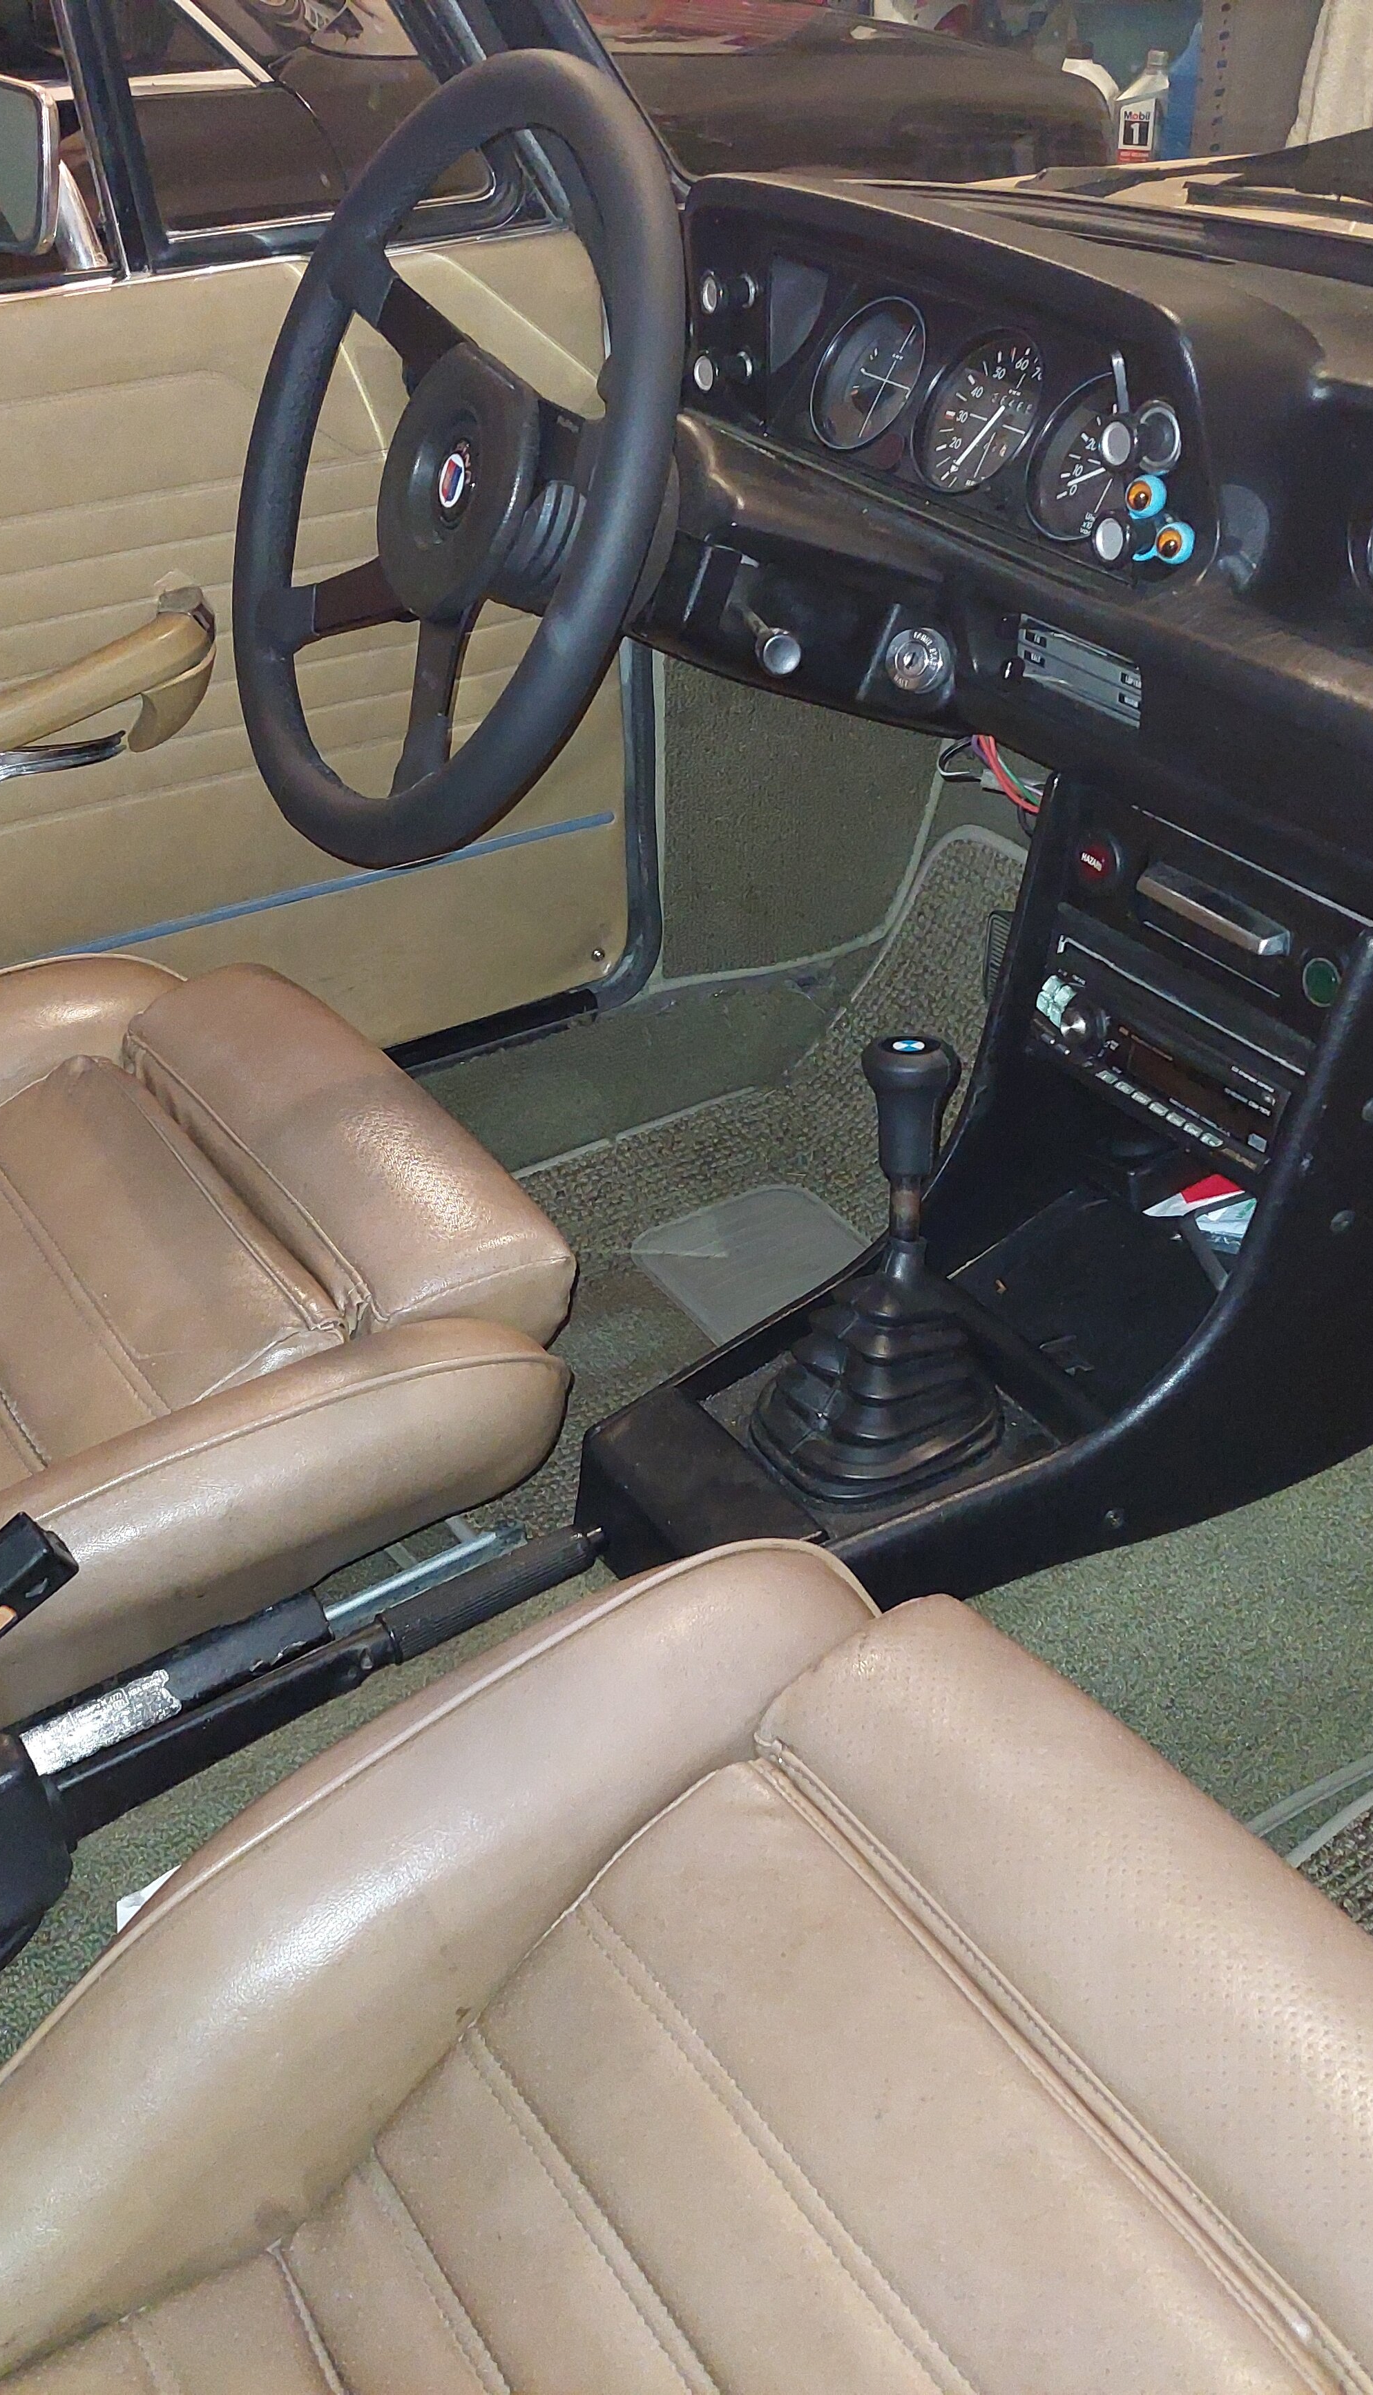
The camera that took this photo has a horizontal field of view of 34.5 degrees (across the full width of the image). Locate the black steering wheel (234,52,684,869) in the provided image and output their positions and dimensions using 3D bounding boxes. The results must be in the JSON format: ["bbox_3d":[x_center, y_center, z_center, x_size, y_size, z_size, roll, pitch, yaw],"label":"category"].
[{"bbox_3d":[-0.105,-0.351,1.087,0.085,0.387,0.387,6,24,-38],"label":"black steering wheel"}]

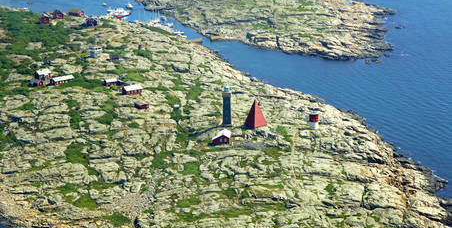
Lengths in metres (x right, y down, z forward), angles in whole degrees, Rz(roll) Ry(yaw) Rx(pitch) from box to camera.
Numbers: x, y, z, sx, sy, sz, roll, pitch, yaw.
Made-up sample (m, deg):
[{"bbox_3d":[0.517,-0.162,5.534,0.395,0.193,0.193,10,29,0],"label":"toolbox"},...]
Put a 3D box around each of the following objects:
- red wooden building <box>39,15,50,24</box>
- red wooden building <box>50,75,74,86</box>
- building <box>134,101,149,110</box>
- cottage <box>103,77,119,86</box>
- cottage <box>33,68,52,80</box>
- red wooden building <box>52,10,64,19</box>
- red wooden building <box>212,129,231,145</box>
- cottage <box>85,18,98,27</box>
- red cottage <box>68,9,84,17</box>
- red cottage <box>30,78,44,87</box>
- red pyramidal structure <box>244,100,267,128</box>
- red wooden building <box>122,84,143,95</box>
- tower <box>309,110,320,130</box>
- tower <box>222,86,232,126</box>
[{"bbox_3d":[-162.340,-85.350,1429.100,7.800,7.000,8.000,-2,17,-6],"label":"red wooden building"},{"bbox_3d":[-124.990,-26.180,1218.470,18.000,4.800,6.400,-13,21,-35],"label":"red wooden building"},{"bbox_3d":[-59.920,-6.750,1132.580,6.000,4.000,7.500,-11,20,-31],"label":"building"},{"bbox_3d":[-85.270,-24.170,1185.100,10.300,4.600,6.300,-7,18,-21],"label":"cottage"},{"bbox_3d":[-138.700,-30.610,1205.840,10.500,6.800,8.200,-7,19,-23],"label":"cottage"},{"bbox_3d":[-147.870,-87.790,1404.810,6.500,5.800,7.500,-8,19,-26],"label":"red wooden building"},{"bbox_3d":[-2.570,15.550,1059.700,11.500,6.200,11.800,1,17,6],"label":"red wooden building"},{"bbox_3d":[-118.300,-82.240,1413.650,9.300,7.000,9.000,1,17,7],"label":"cottage"},{"bbox_3d":[-137.500,-93.480,1464.310,8.000,5.200,11.000,-15,22,-38],"label":"red cottage"},{"bbox_3d":[-140.650,-23.650,1187.500,8.000,4.200,4.800,14,22,38],"label":"red cottage"},{"bbox_3d":[20.630,-1.000,1084.250,10.900,17.800,10.900,-14,21,-36],"label":"red pyramidal structure"},{"bbox_3d":[-67.870,-18.760,1166.380,13.200,5.200,6.700,-9,19,-27],"label":"red wooden building"},{"bbox_3d":[60.660,3.840,1089.890,6.800,12.200,6.800,-1,17,0],"label":"tower"},{"bbox_3d":[0.660,-6.030,1053.260,6.300,29.000,6.300,-1,17,-3],"label":"tower"}]

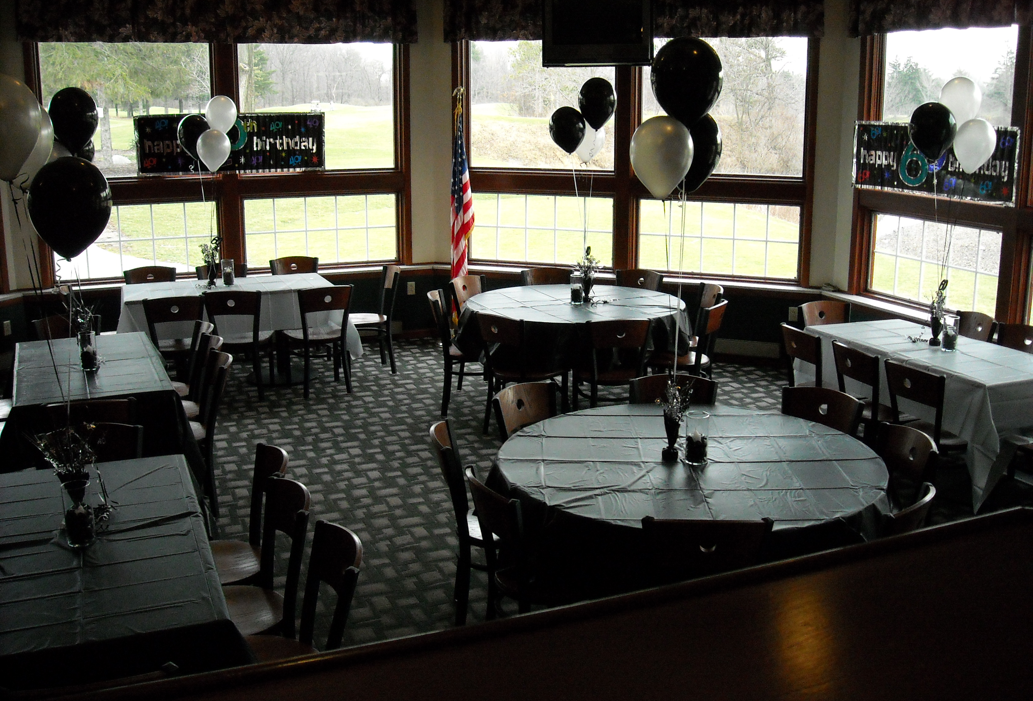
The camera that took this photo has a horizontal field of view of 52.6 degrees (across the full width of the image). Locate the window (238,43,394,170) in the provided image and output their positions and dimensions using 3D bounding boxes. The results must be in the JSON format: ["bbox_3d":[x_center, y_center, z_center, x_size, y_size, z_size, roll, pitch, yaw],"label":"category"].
[{"bbox_3d":[-1.746,-2.145,9.193,1.386,1.126,0.089,-5,14,-21],"label":"window"}]

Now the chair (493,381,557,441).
[{"bbox_3d":[0.185,0.612,4.782,0.420,0.830,0.490,-12,17,-41],"label":"chair"}]

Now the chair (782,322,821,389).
[{"bbox_3d":[1.858,0.261,6.289,0.490,0.830,0.420,-5,14,-19],"label":"chair"}]

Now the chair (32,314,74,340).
[{"bbox_3d":[-2.763,0.221,6.471,0.420,0.830,0.490,-4,14,-18],"label":"chair"}]

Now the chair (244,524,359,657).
[{"bbox_3d":[-0.725,0.976,3.164,0.520,0.840,0.440,-6,14,-23],"label":"chair"}]

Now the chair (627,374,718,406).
[{"bbox_3d":[0.757,0.585,5.039,0.430,0.830,0.490,1,13,4],"label":"chair"}]

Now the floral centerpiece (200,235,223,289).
[{"bbox_3d":[-2.357,-0.699,8.070,0.190,0.430,0.190,0,13,0],"label":"floral centerpiece"}]

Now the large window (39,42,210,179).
[{"bbox_3d":[-3.290,-2.038,8.845,1.430,1.160,0.060,-5,14,-22],"label":"large window"}]

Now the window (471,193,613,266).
[{"bbox_3d":[0.210,-1.078,9.312,1.367,0.614,0.070,5,14,22],"label":"window"}]

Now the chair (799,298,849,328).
[{"bbox_3d":[2.127,0.122,6.891,0.420,0.830,0.490,-4,14,-16],"label":"chair"}]

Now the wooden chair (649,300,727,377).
[{"bbox_3d":[1.154,0.054,7.236,0.520,0.840,0.440,6,14,26],"label":"wooden chair"}]

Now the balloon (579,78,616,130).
[{"bbox_3d":[0.549,-1.677,7.104,0.257,0.345,0.257,1,13,4],"label":"balloon"}]

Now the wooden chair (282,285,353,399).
[{"bbox_3d":[-1.474,-0.110,7.887,0.420,0.830,0.490,-6,14,-23],"label":"wooden chair"}]

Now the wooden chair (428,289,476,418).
[{"bbox_3d":[-0.359,0.002,7.459,0.520,0.840,0.440,0,13,-2],"label":"wooden chair"}]

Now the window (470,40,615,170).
[{"bbox_3d":[0.209,-2.136,9.068,1.355,1.123,0.070,5,14,22],"label":"window"}]

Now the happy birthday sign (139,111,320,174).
[{"bbox_3d":[-2.461,-1.798,9.076,1.650,0.510,0.020,-5,14,-22],"label":"happy birthday sign"}]

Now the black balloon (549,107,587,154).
[{"bbox_3d":[0.349,-1.488,7.052,0.260,0.330,0.260,1,13,3],"label":"black balloon"}]

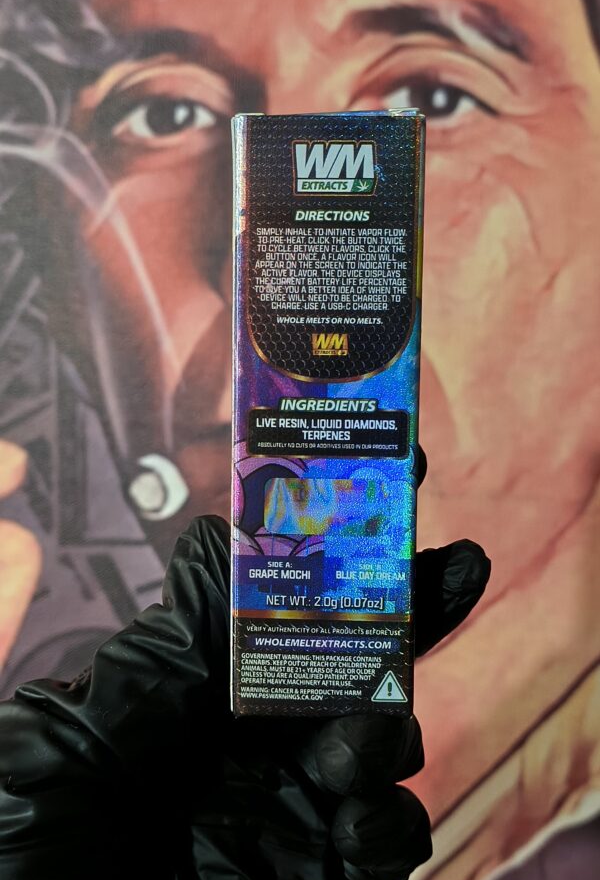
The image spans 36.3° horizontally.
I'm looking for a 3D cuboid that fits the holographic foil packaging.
[{"bbox_3d":[0.006,-0.004,0.190,0.036,0.117,0.022,1,5,3],"label":"holographic foil packaging"}]

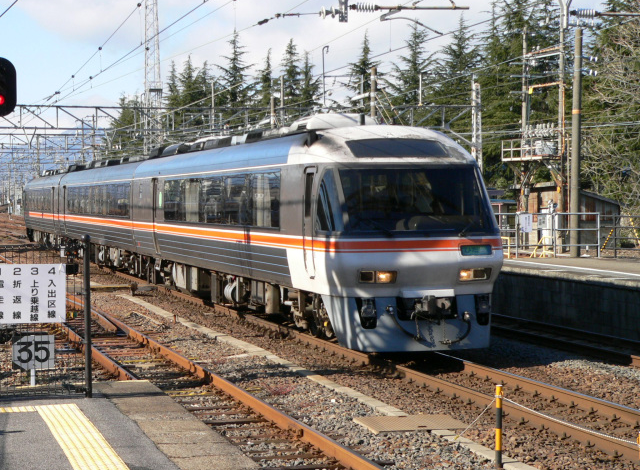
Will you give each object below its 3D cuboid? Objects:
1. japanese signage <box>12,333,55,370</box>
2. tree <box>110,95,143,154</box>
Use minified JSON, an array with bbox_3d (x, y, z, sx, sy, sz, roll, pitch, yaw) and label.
[{"bbox_3d":[-2.468,1.004,12.900,0.360,0.300,0.030,0,1,-20],"label":"japanese signage"},{"bbox_3d":[-23.257,-9.231,180.179,5.200,15.560,5.200,0,1,0],"label":"tree"}]

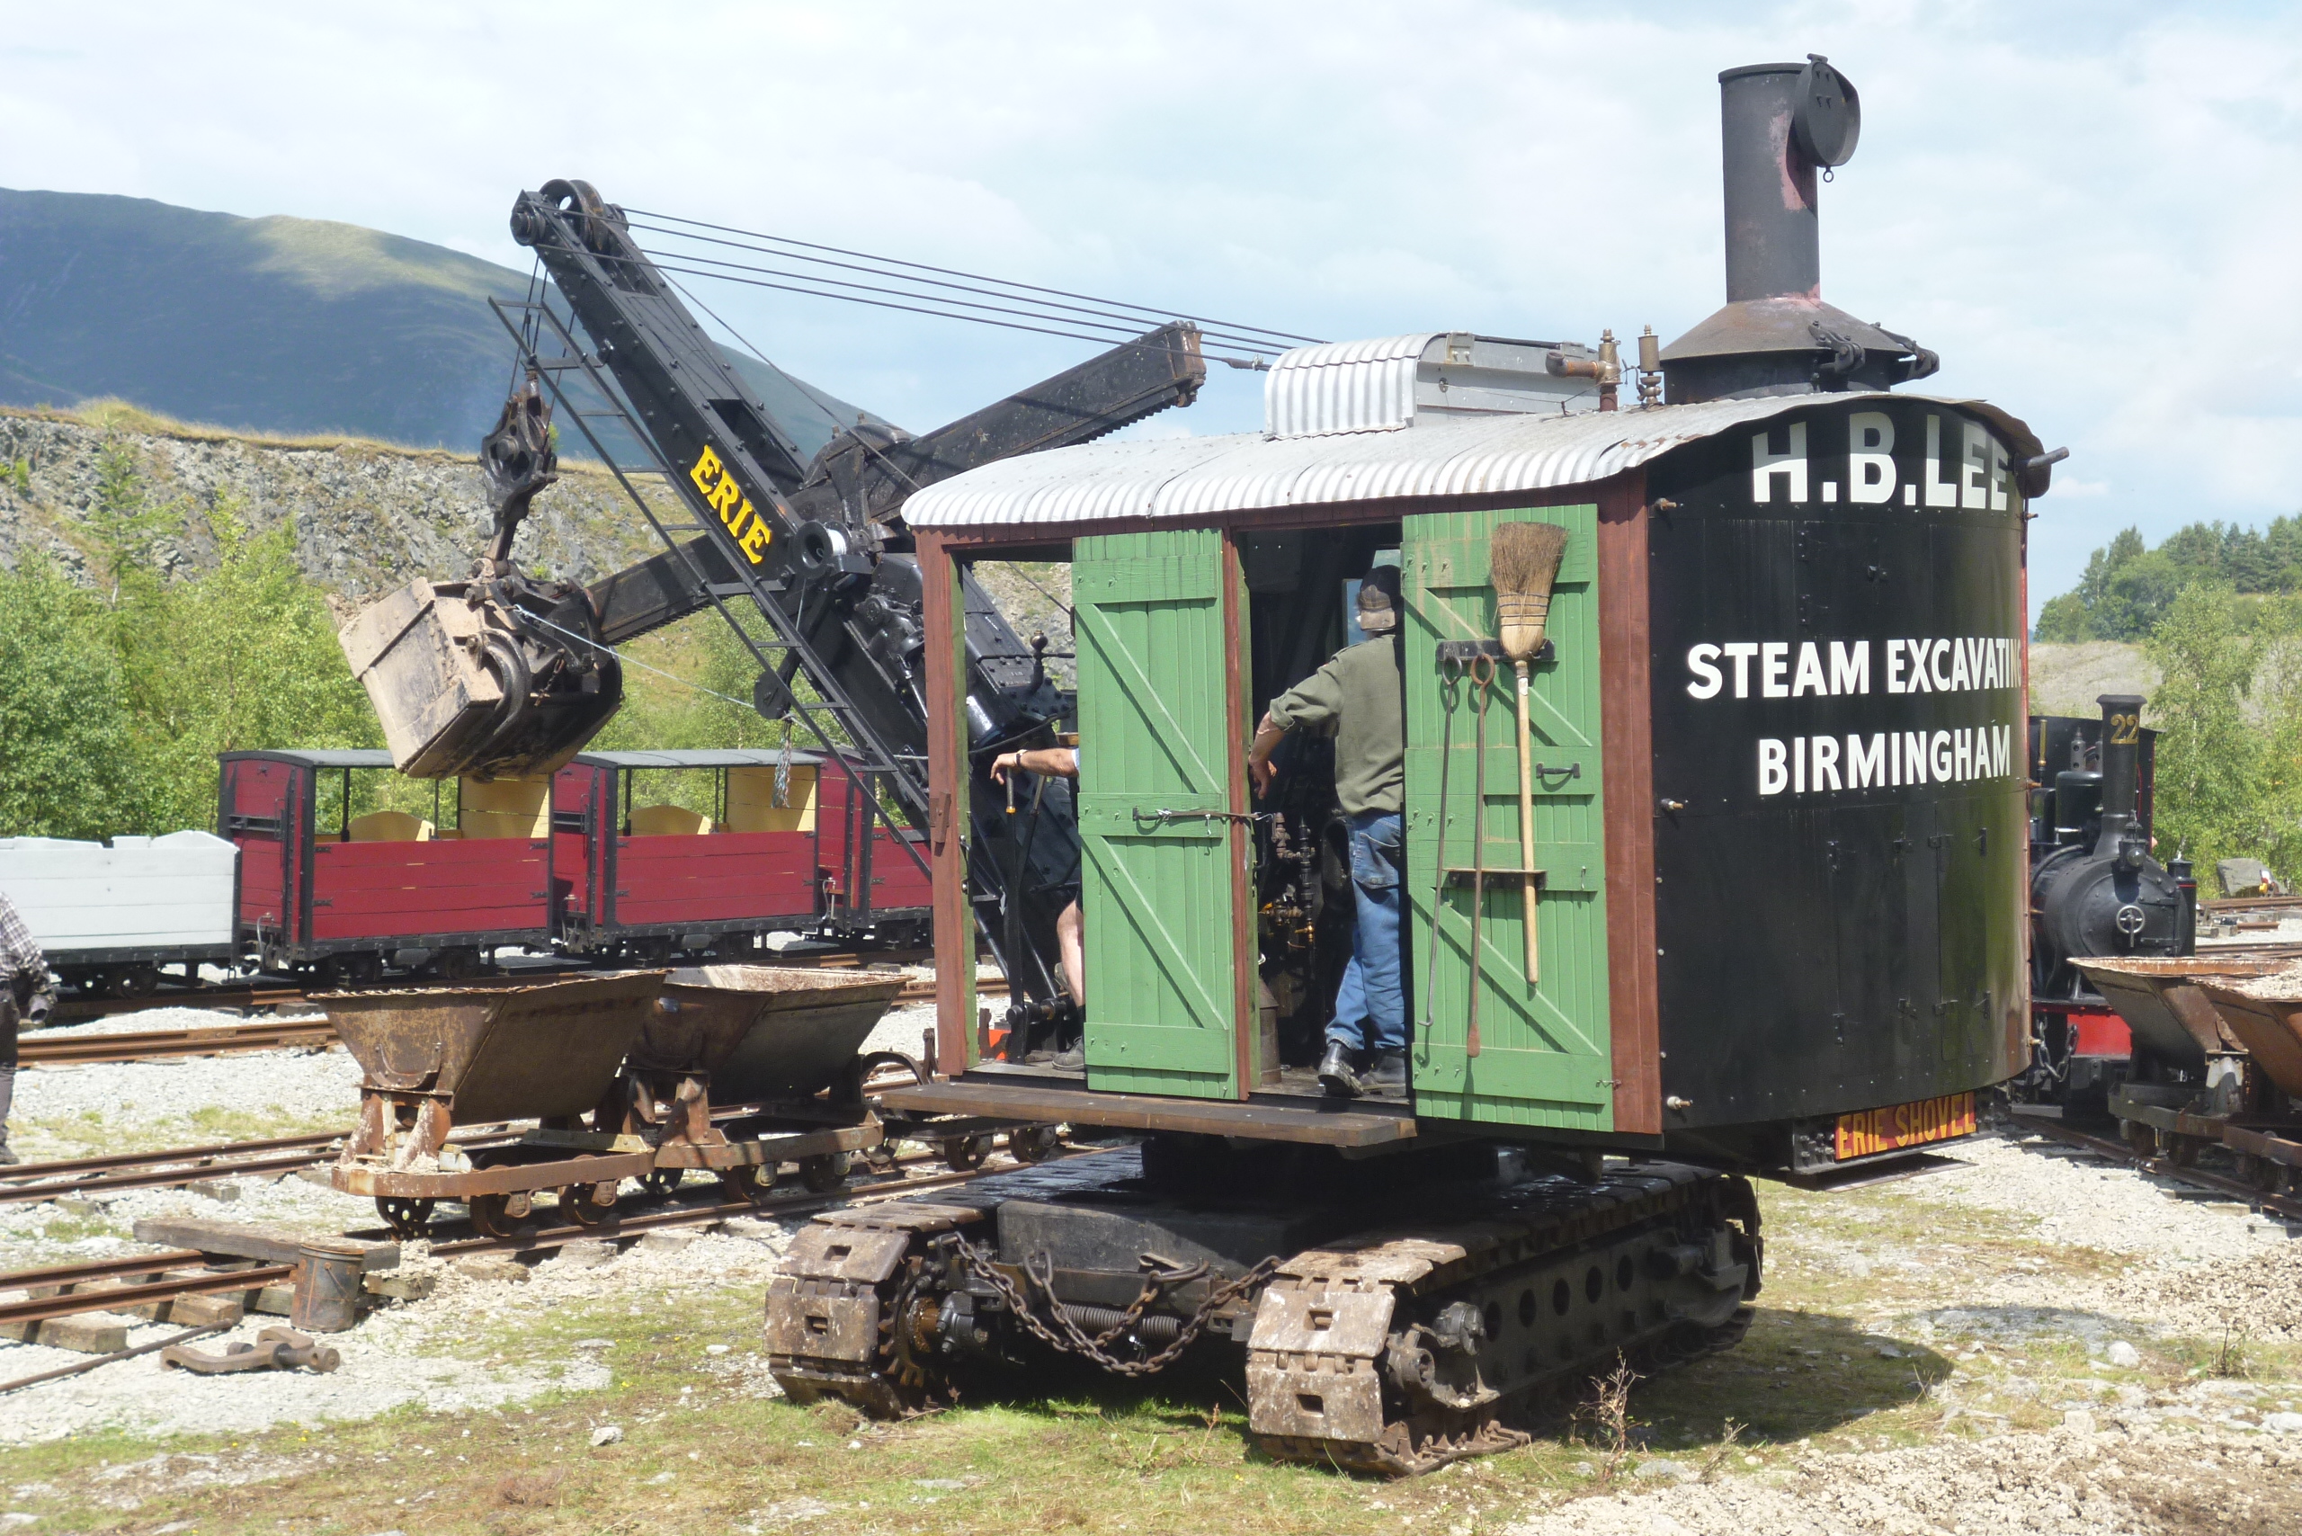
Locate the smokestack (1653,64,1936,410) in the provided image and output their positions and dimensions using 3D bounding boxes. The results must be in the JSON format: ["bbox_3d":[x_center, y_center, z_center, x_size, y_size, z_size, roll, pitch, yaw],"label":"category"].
[{"bbox_3d":[2.125,-1.774,11.650,0.870,1.160,0.860,-2,1,0],"label":"smokestack"}]

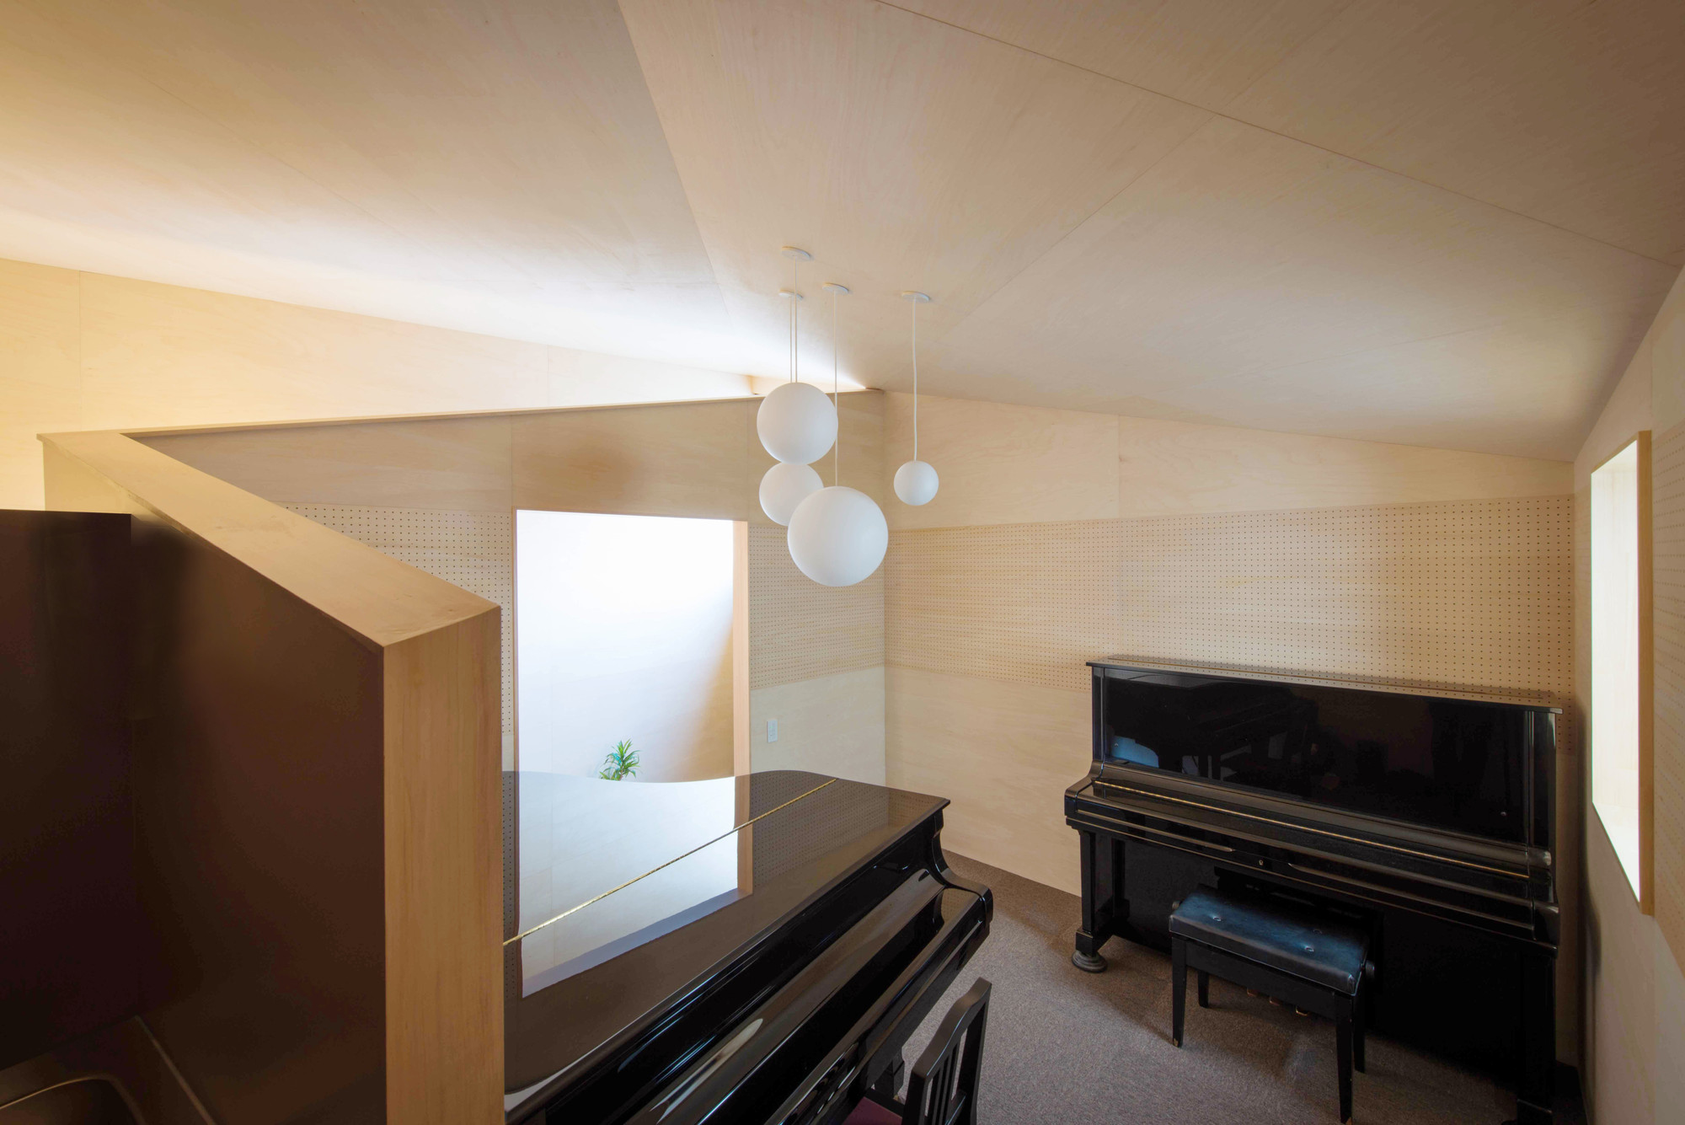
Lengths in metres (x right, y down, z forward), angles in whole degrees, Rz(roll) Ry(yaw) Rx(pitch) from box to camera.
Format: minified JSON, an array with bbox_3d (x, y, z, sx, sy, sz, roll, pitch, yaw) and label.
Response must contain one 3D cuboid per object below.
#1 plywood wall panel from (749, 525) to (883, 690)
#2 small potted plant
[{"bbox_3d":[-0.118,0.247,3.994,0.020,0.910,1.135,-1,0,44],"label":"plywood wall panel"},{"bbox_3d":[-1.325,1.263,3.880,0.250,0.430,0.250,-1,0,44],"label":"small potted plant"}]

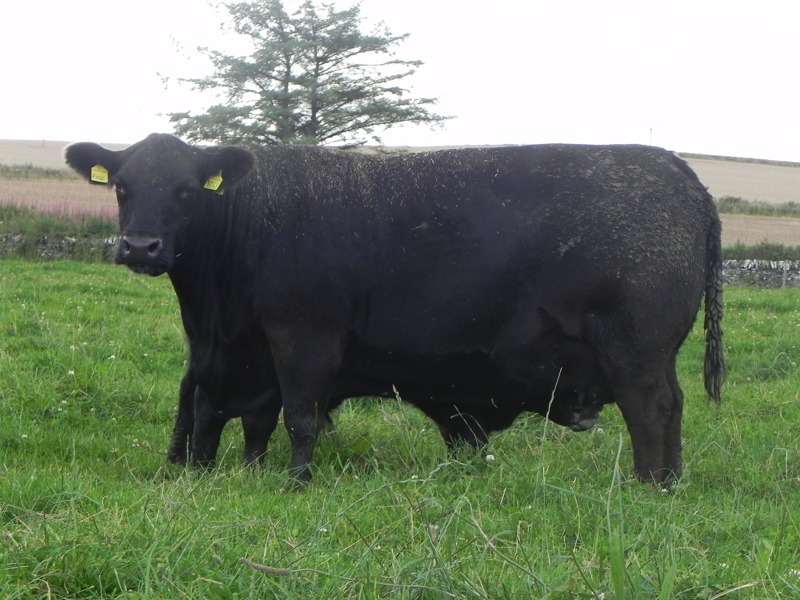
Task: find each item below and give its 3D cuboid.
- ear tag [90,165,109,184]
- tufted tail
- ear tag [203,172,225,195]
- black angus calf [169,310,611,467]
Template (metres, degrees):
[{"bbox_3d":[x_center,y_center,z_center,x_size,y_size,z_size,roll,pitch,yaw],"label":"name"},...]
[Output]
[{"bbox_3d":[-1.083,-0.454,10.750,0.061,0.069,0.012,2,2,5],"label":"ear tag"},{"bbox_3d":[1.157,0.028,11.000,0.080,0.700,0.080,0,2,0],"label":"tufted tail"},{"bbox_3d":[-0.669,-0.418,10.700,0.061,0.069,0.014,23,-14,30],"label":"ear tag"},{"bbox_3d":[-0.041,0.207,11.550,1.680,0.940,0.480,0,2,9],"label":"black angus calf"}]

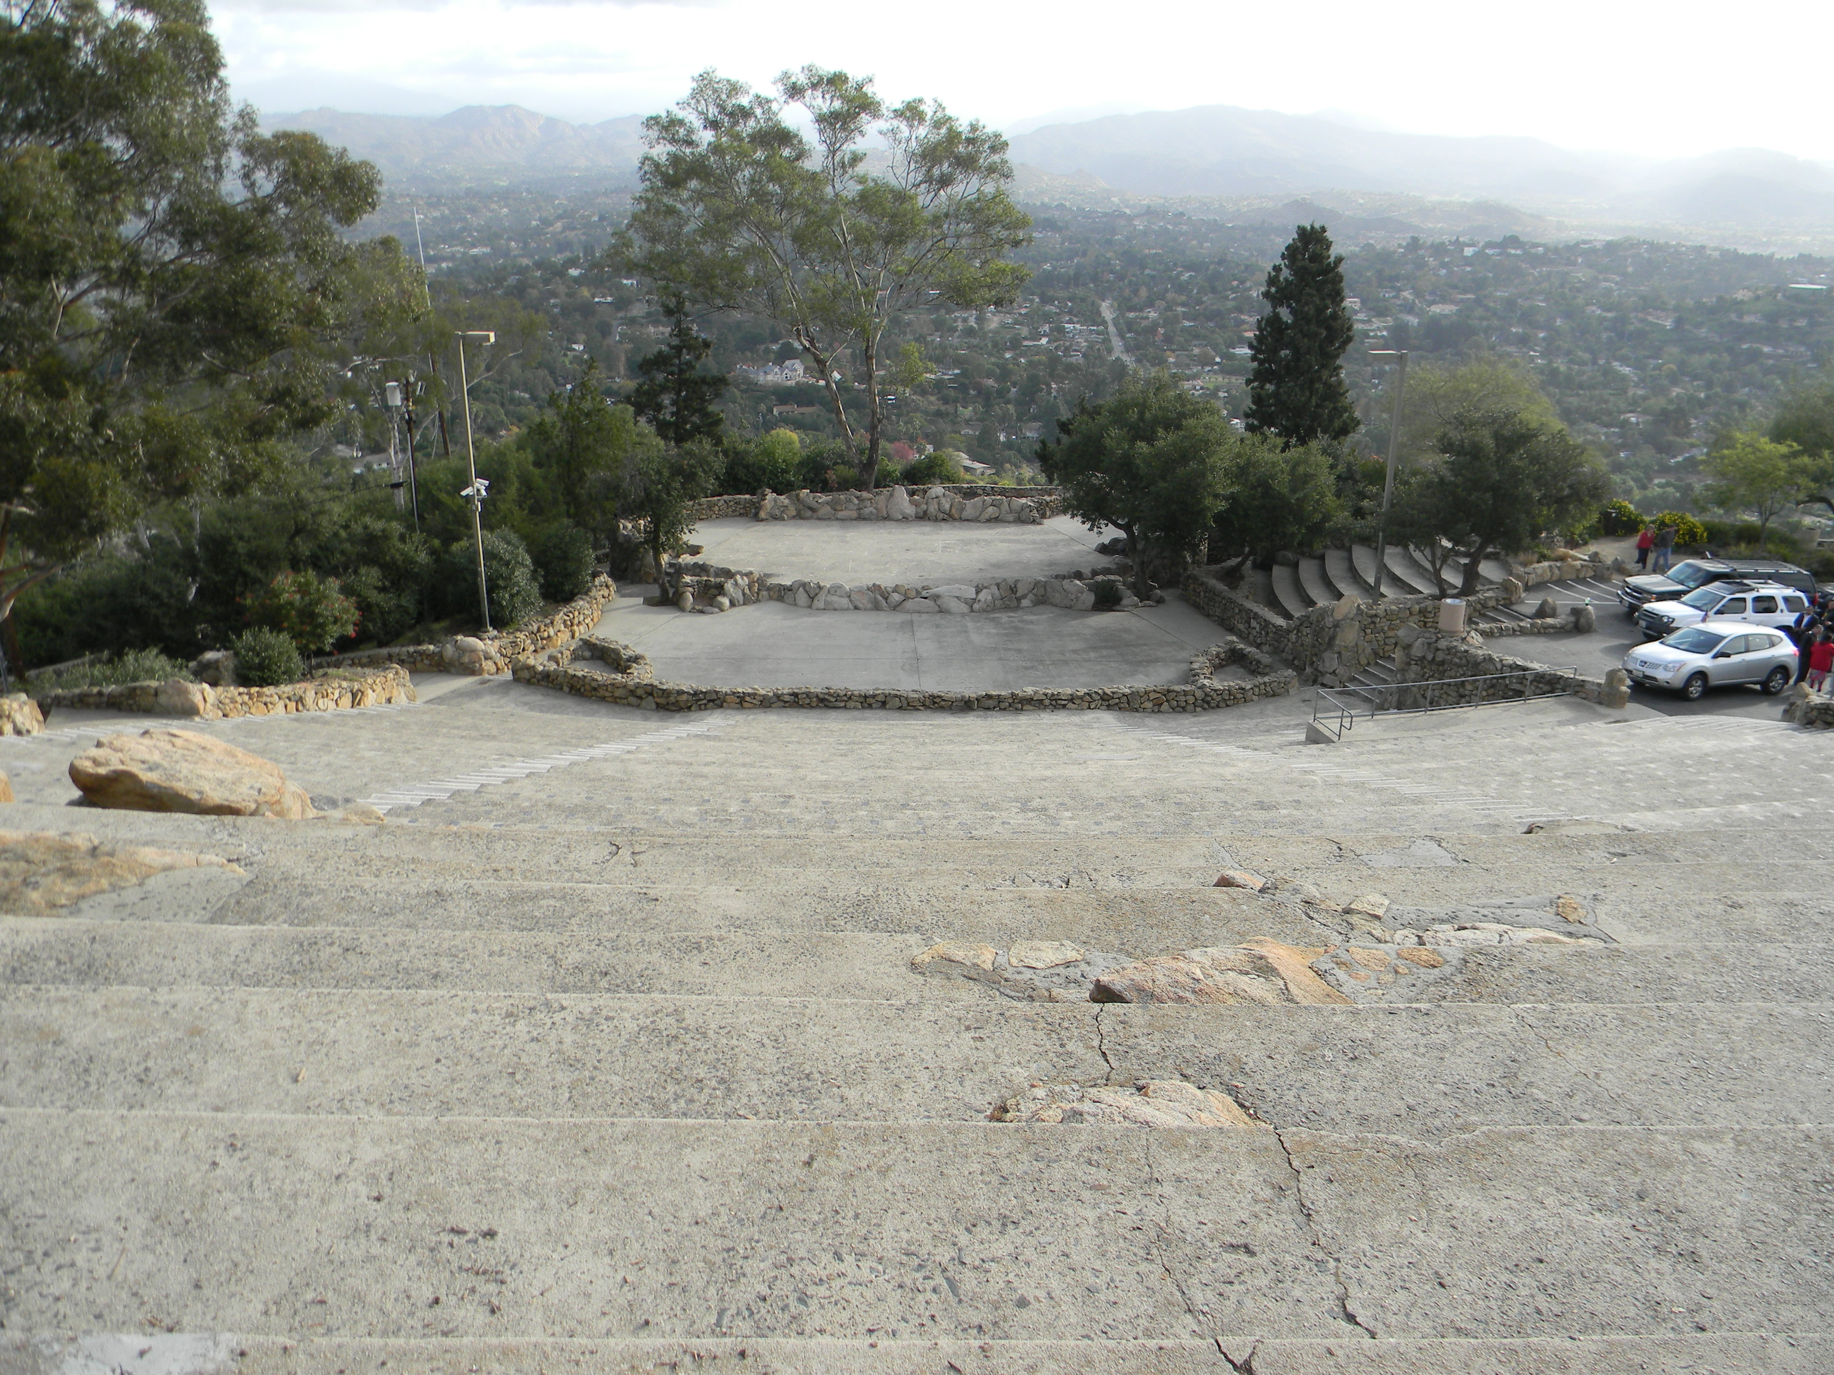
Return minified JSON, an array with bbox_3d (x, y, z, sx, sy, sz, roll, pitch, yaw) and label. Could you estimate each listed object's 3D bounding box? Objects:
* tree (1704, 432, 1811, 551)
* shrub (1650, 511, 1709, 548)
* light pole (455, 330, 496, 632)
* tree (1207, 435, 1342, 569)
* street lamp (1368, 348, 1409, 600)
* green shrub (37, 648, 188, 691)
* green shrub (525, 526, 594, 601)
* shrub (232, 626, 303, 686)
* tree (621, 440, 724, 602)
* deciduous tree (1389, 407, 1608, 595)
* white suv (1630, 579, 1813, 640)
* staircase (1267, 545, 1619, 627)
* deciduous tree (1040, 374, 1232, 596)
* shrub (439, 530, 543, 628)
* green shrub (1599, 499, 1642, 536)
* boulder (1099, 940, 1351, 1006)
[{"bbox_3d":[30.758,-7.185,54.300,3.800,4.300,3.700,0,19,0],"label":"tree"},{"bbox_3d":[28.362,-5.891,55.200,2.200,1.300,2.000,0,19,0],"label":"shrub"},{"bbox_3d":[-12.943,-6.063,44.804,1.300,9.100,0.450,0,19,0],"label":"light pole"},{"bbox_3d":[13.475,-7.079,56.600,5.400,5.200,5.200,0,19,0],"label":"tree"},{"bbox_3d":[16.153,-7.393,52.320,1.400,9.000,0.450,0,19,0],"label":"street lamp"},{"bbox_3d":[-19.126,-0.392,35.300,3.600,1.000,1.700,0,19,0],"label":"green shrub"},{"bbox_3d":[-12.480,-4.369,52.000,2.600,2.800,2.500,0,19,0],"label":"green shrub"},{"bbox_3d":[-15.724,-0.711,35.900,1.750,1.400,1.600,0,19,0],"label":"shrub"},{"bbox_3d":[-8.043,-5.456,48.700,3.300,5.300,3.200,0,19,0],"label":"tree"},{"bbox_3d":[18.822,-6.027,48.000,6.900,5.900,6.200,0,19,0],"label":"deciduous tree"},{"bbox_3d":[23.296,-2.096,43.045,4.530,1.870,1.800,0,16,-6],"label":"white suv"},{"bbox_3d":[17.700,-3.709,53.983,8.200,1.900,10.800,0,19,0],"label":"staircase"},{"bbox_3d":[7.560,-6.988,51.500,6.900,7.700,6.700,0,19,0],"label":"deciduous tree"},{"bbox_3d":[-13.424,-3.435,46.800,3.300,3.100,3.000,0,19,0],"label":"shrub"},{"bbox_3d":[26.651,-6.432,56.200,1.750,1.300,1.600,0,19,0],"label":"green shrub"},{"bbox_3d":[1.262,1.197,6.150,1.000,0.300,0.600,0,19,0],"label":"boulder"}]

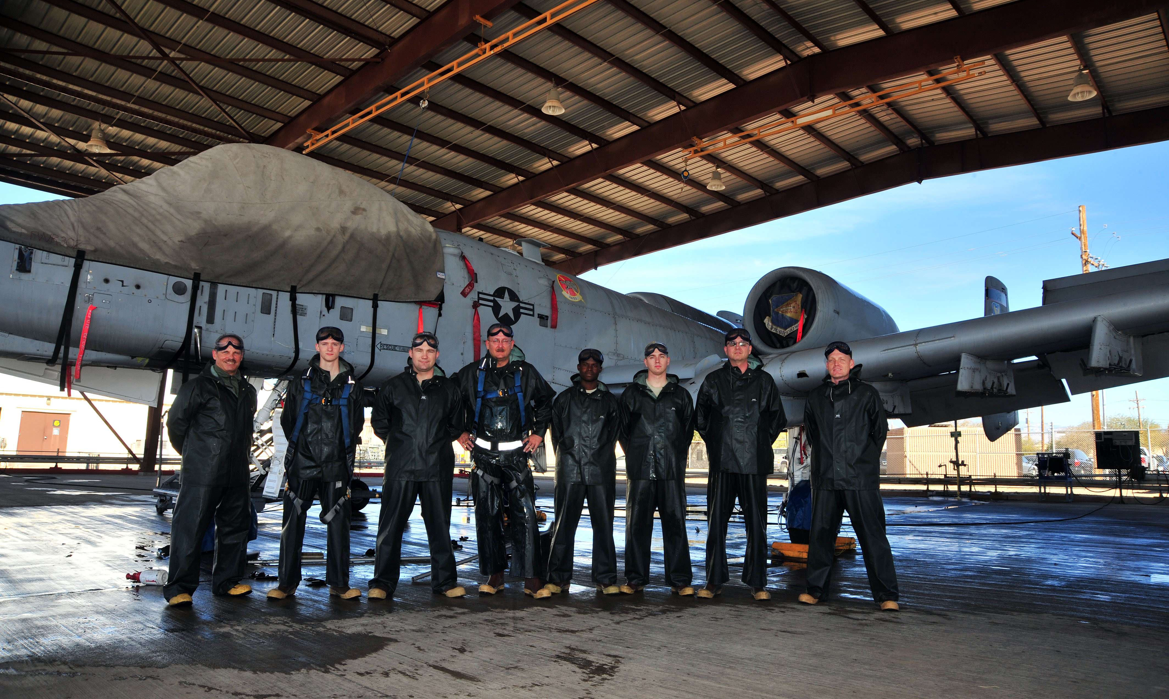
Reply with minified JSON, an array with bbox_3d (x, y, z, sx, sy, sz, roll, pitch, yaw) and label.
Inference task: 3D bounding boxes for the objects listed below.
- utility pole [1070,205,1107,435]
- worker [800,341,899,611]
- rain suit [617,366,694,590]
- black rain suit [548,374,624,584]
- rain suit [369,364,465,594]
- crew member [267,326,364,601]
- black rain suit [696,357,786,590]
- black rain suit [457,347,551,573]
[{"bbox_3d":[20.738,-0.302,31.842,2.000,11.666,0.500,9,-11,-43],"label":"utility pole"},{"bbox_3d":[1.803,0.830,5.320,0.644,1.788,0.430,-1,-7,19],"label":"worker"},{"bbox_3d":[0.518,0.922,5.641,0.540,1.550,0.380,0,-7,5],"label":"rain suit"},{"bbox_3d":[0.000,0.951,5.838,0.551,1.522,0.400,1,-8,2],"label":"black rain suit"},{"bbox_3d":[-1.162,0.856,5.413,0.633,1.529,0.420,4,-9,-17],"label":"rain suit"},{"bbox_3d":[-1.841,0.725,5.340,0.623,1.798,0.460,4,-9,-20],"label":"crew member"},{"bbox_3d":[1.135,0.871,5.645,0.629,1.643,0.420,0,-8,9],"label":"black rain suit"},{"bbox_3d":[-0.564,0.786,5.501,0.676,1.615,0.420,2,-8,-6],"label":"black rain suit"}]

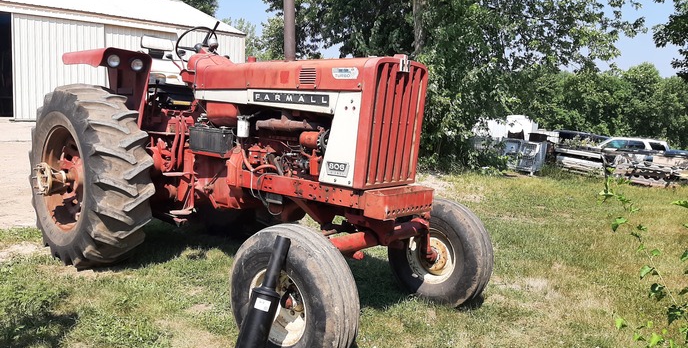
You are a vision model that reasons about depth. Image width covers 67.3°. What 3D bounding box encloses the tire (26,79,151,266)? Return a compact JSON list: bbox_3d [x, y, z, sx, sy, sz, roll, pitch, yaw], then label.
[{"bbox_3d":[-2.401,0.034,4.848,1.720,1.710,0.480,9,9,41],"label":"tire"}]

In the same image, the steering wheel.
[{"bbox_3d":[-1.486,-1.301,5.260,0.455,0.455,0.070,-5,52,-48],"label":"steering wheel"}]

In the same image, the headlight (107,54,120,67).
[{"bbox_3d":[-1.958,-0.958,4.365,0.075,0.118,0.118,9,9,41],"label":"headlight"}]

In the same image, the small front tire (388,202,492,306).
[{"bbox_3d":[0.822,0.691,4.502,0.940,0.930,0.285,8,9,39],"label":"small front tire"}]

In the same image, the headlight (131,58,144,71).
[{"bbox_3d":[-1.823,-0.958,4.527,0.075,0.118,0.118,9,9,41],"label":"headlight"}]

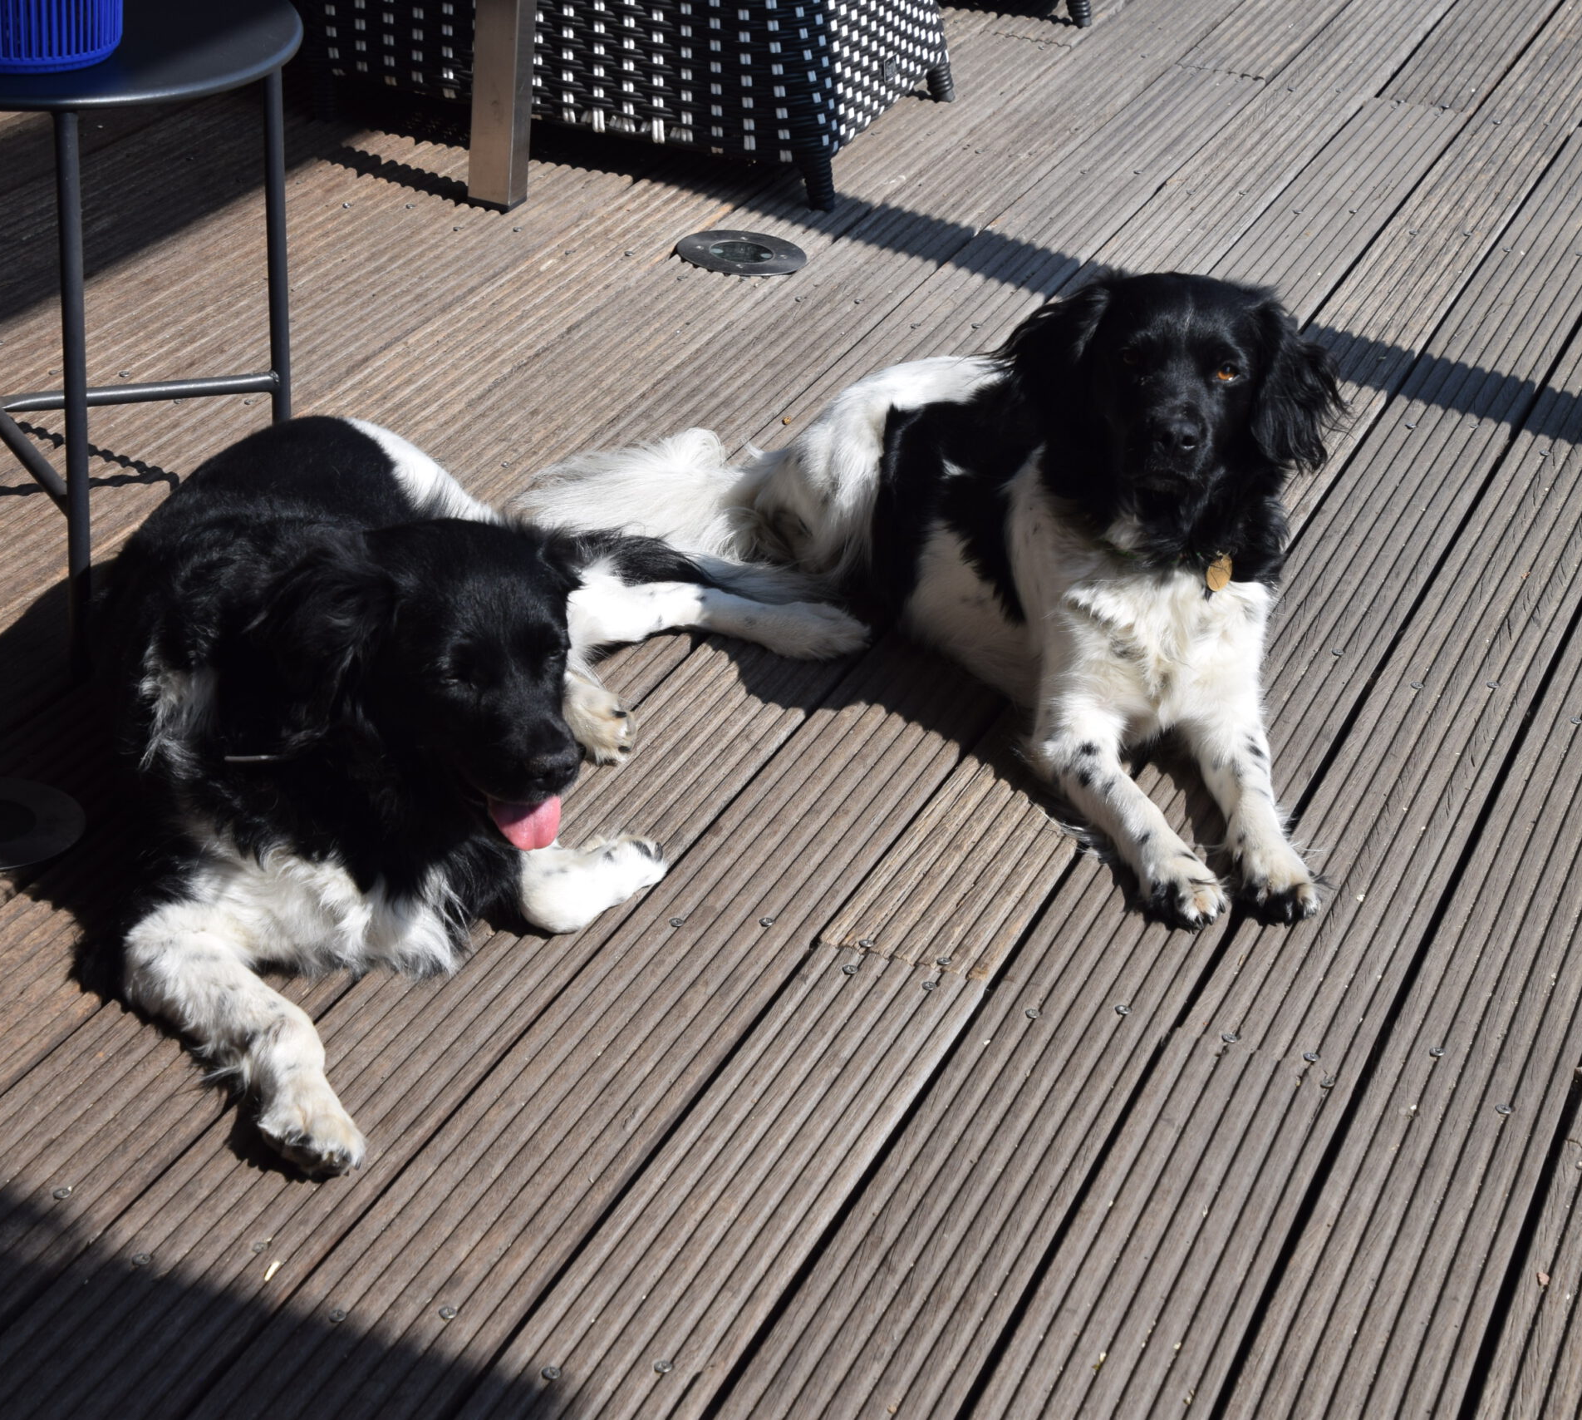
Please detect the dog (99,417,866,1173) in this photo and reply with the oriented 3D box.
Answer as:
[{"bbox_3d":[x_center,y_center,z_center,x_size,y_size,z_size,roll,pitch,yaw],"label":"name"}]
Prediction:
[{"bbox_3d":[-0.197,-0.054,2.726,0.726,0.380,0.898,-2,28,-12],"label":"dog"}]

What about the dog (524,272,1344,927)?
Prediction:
[{"bbox_3d":[0.190,-0.236,3.057,0.357,0.450,0.999,-17,34,-35],"label":"dog"}]

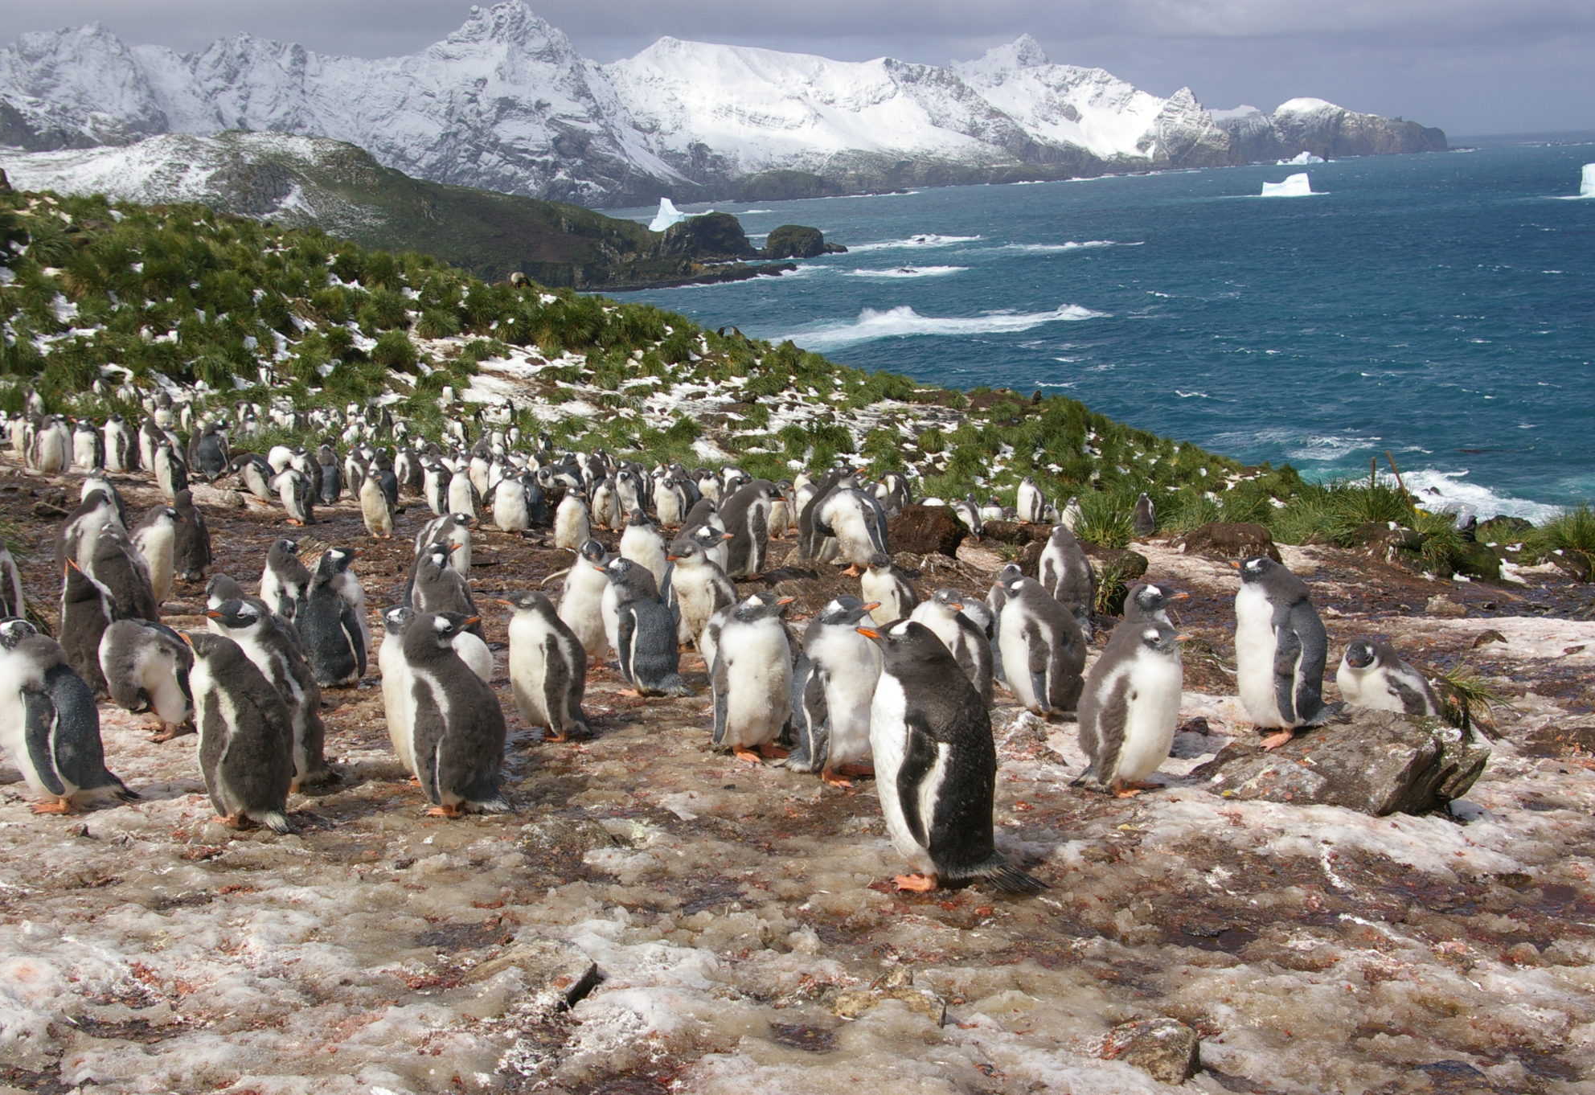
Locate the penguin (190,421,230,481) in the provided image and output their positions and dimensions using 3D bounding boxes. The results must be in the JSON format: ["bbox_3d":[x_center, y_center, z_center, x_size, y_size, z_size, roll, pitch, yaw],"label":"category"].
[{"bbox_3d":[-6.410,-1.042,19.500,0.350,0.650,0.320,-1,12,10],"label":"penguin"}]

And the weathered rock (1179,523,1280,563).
[{"bbox_3d":[4.963,-0.052,20.500,1.150,0.380,0.850,-2,12,0],"label":"weathered rock"}]

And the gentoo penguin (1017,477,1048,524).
[{"bbox_3d":[3.003,-0.601,22.800,0.270,0.610,0.330,8,16,40],"label":"gentoo penguin"}]

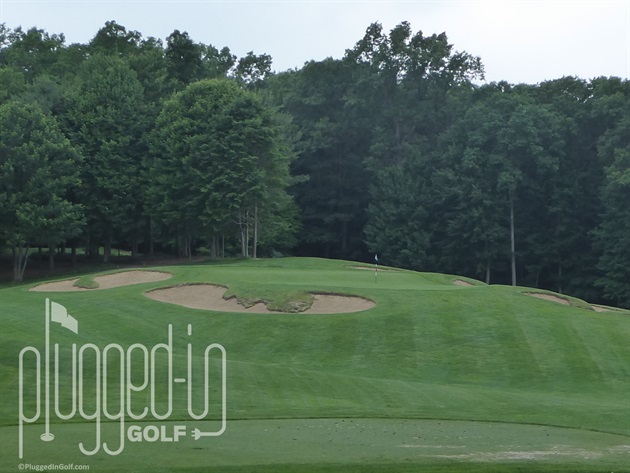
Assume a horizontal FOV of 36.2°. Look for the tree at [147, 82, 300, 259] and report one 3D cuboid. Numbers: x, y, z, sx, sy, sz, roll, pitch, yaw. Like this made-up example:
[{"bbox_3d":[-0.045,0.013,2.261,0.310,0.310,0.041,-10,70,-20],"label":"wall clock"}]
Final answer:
[{"bbox_3d":[-8.339,-6.131,87.000,12.902,16.228,11.500,0,1,0],"label":"tree"}]

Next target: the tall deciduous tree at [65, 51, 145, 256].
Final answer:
[{"bbox_3d":[-19.414,-7.286,89.000,7.573,19.368,8.000,0,1,0],"label":"tall deciduous tree"}]

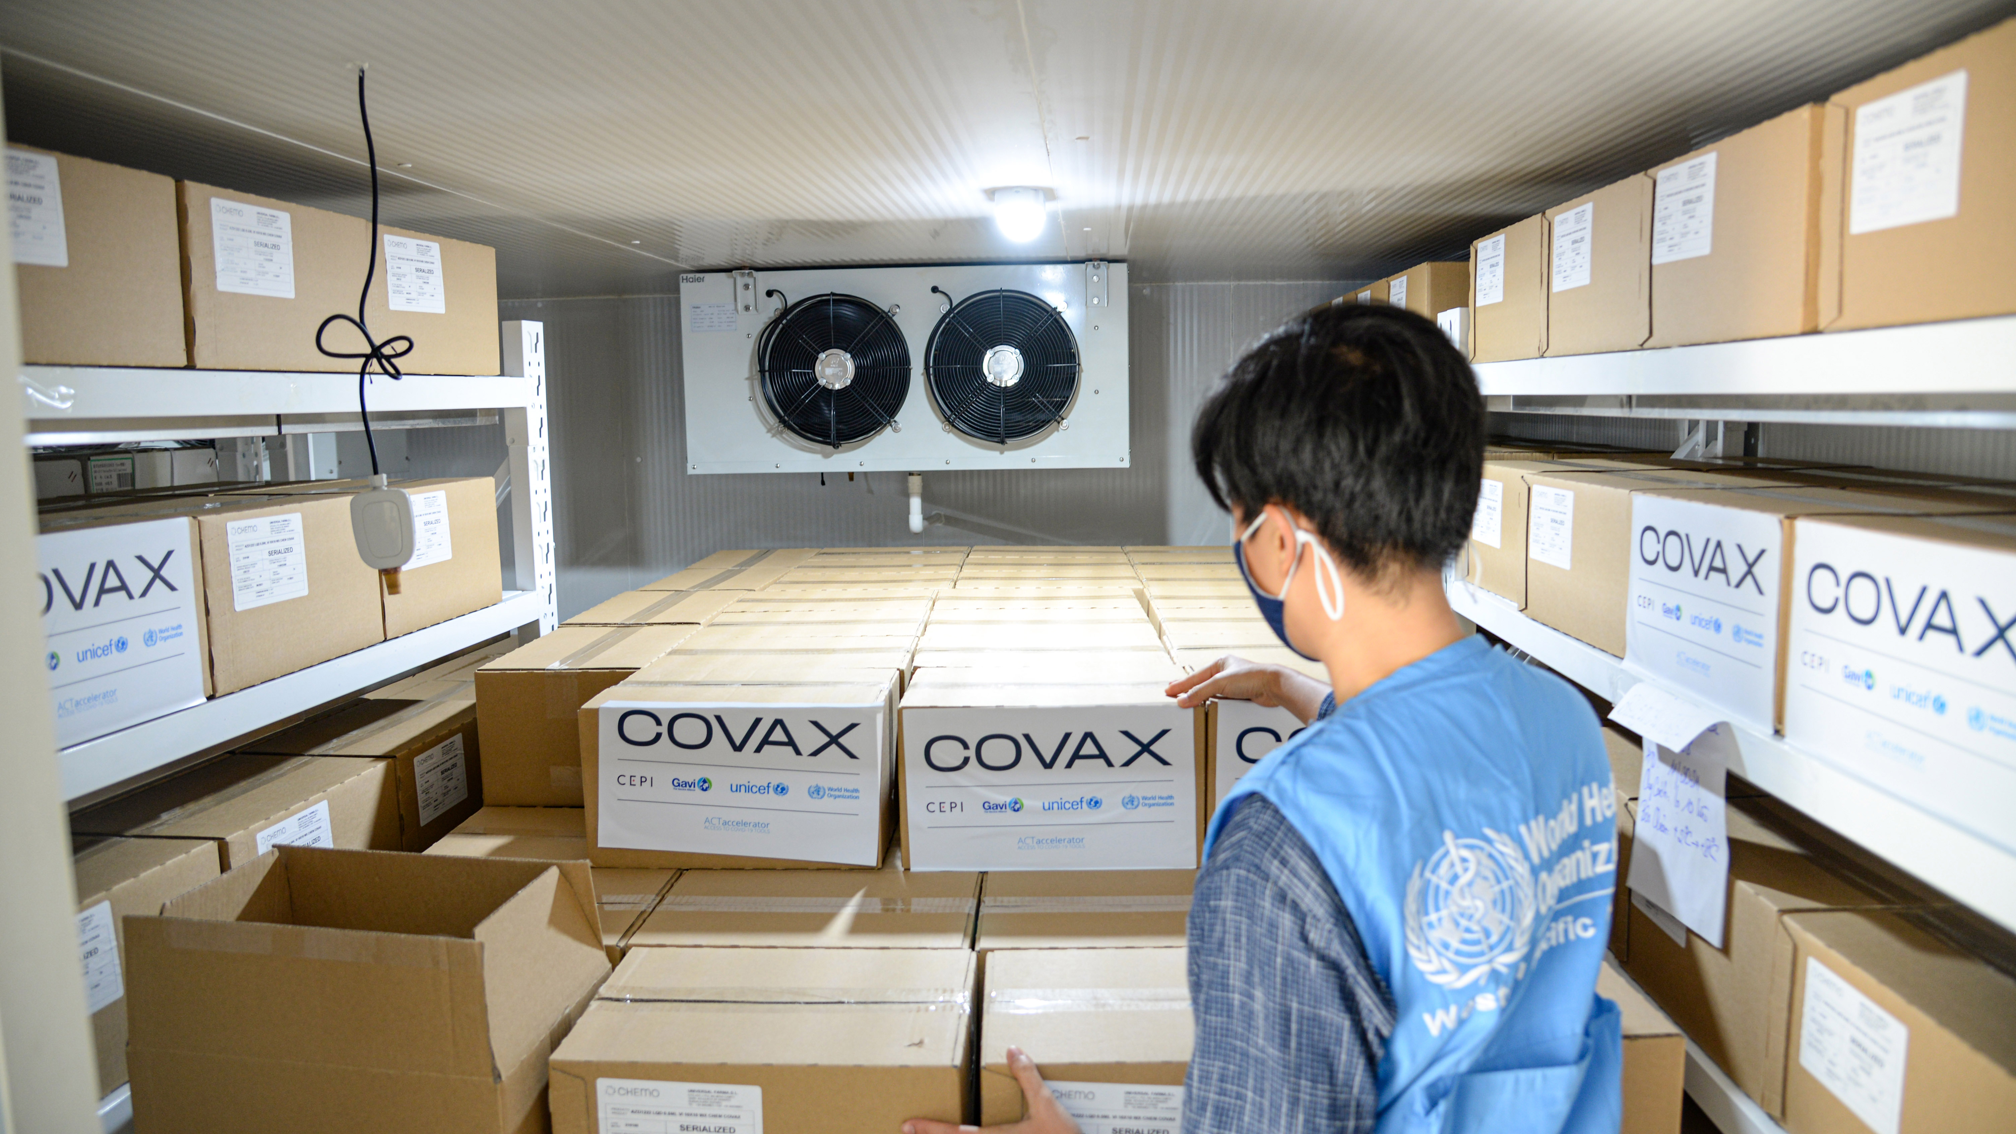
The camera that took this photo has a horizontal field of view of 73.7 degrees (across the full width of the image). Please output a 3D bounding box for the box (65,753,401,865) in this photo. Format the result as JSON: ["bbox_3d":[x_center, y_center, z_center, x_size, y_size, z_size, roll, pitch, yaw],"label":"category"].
[{"bbox_3d":[-1.034,0.404,1.799,0.247,0.207,0.370,0,7,4],"label":"box"}]

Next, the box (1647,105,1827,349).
[{"bbox_3d":[0.877,-0.346,1.426,0.247,0.207,0.370,0,7,4],"label":"box"}]

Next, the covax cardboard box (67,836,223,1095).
[{"bbox_3d":[-1.080,0.454,1.431,0.254,0.211,0.383,0,7,5],"label":"covax cardboard box"}]

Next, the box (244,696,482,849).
[{"bbox_3d":[-1.013,0.362,2.182,0.254,0.211,0.383,0,7,3],"label":"box"}]

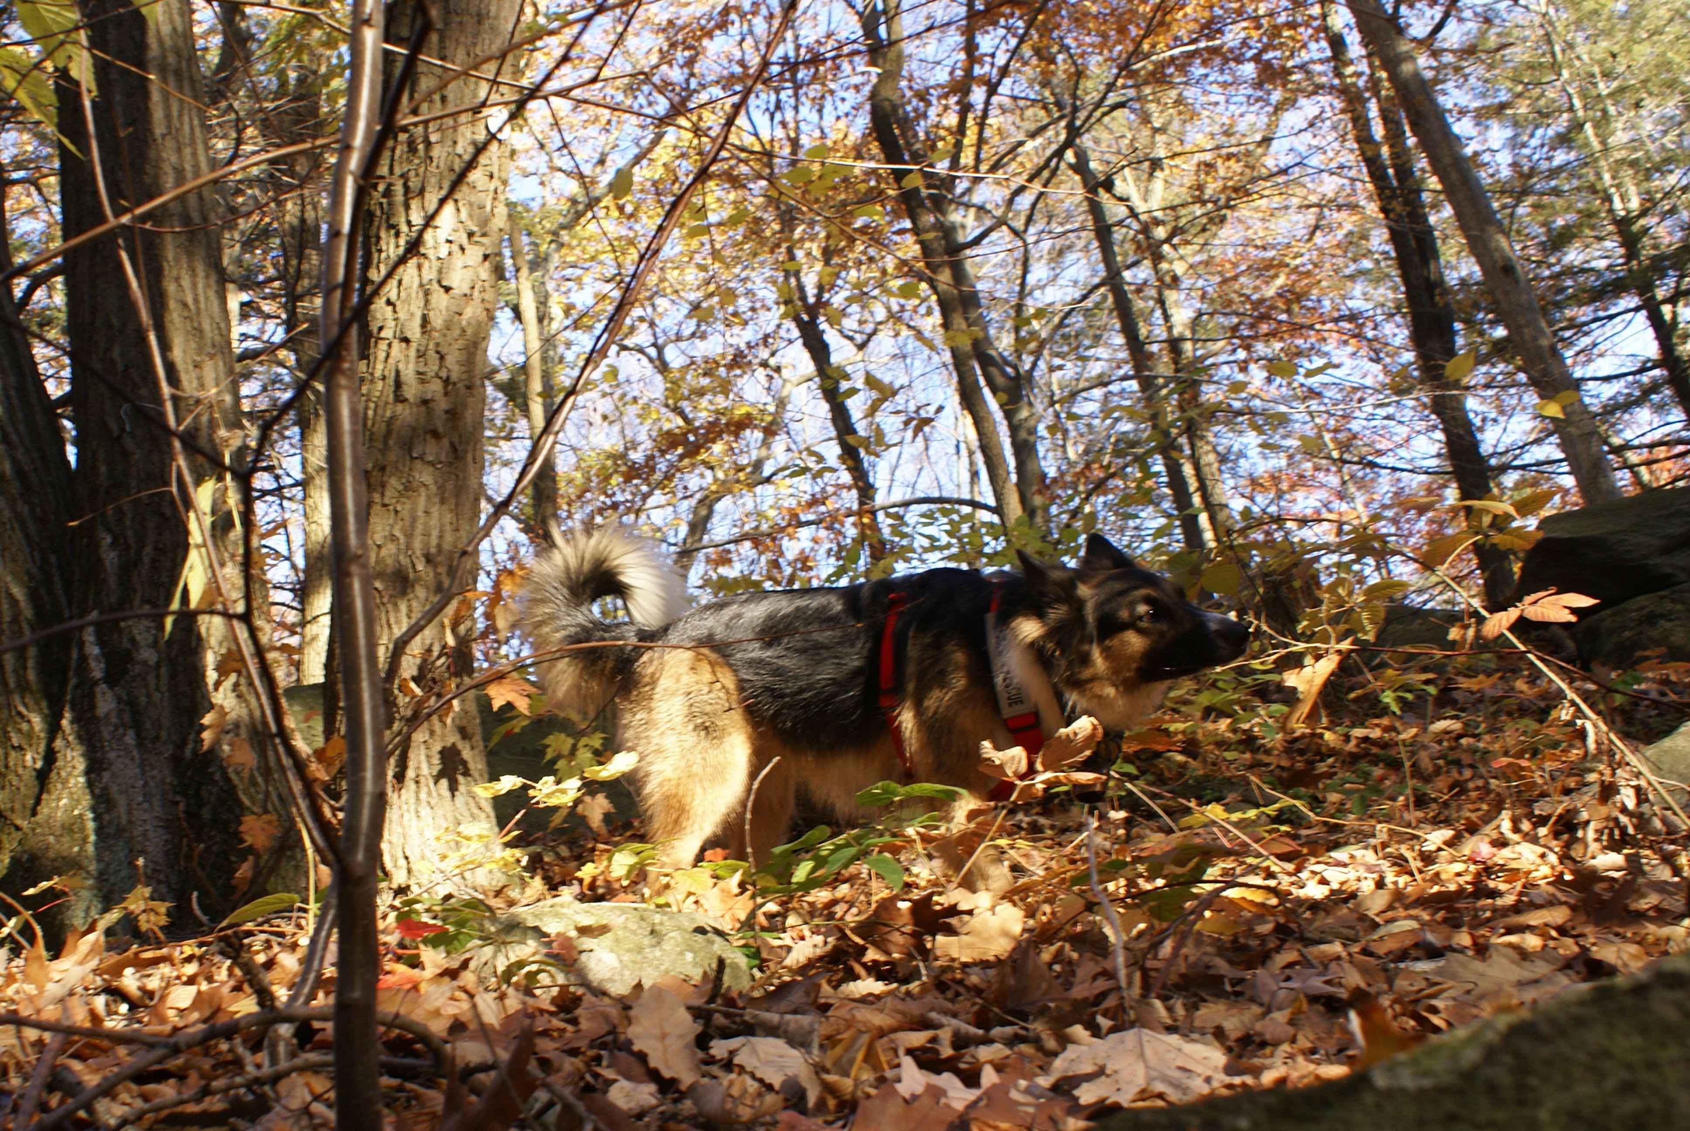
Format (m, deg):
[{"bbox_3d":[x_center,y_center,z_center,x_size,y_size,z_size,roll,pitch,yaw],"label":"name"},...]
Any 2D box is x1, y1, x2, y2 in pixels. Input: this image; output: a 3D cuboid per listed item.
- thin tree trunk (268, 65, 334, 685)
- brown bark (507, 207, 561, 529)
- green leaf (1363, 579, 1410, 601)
[{"bbox_3d":[-2.656,-0.994,6.300,0.184,3.178,0.184,-1,-8,-23],"label":"thin tree trunk"},{"bbox_3d":[-1.929,-1.205,7.800,0.130,2.032,0.130,-6,-8,-13],"label":"brown bark"},{"bbox_3d":[0.897,0.039,2.100,0.083,0.035,0.050,-10,-10,23],"label":"green leaf"}]

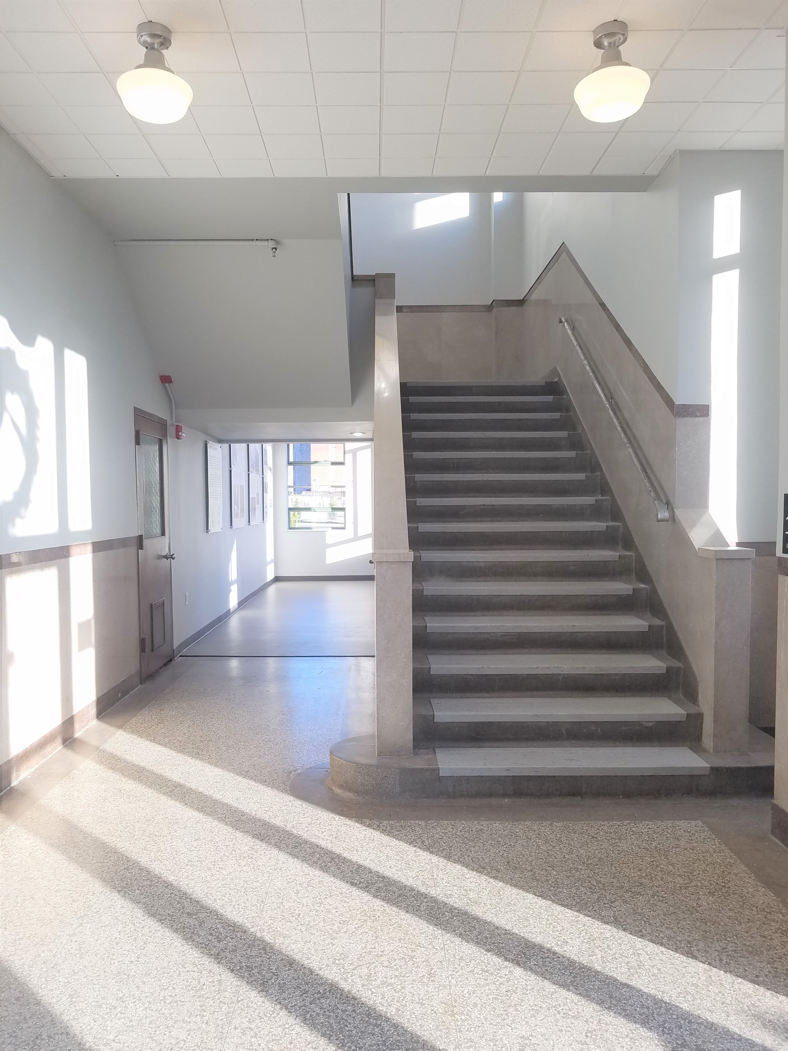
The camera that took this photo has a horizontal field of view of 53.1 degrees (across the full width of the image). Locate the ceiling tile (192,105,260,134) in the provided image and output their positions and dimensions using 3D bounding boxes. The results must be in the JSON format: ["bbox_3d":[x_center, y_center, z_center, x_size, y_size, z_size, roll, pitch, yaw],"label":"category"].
[{"bbox_3d":[-0.838,-2.043,3.963,0.305,0.020,0.305,-1,2,-1],"label":"ceiling tile"}]

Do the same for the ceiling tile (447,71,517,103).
[{"bbox_3d":[0.405,-2.018,3.629,0.305,0.019,0.300,-1,2,-1],"label":"ceiling tile"}]

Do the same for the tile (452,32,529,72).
[{"bbox_3d":[0.405,-1.982,3.292,0.300,0.020,0.300,0,3,-1],"label":"tile"}]

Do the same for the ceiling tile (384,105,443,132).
[{"bbox_3d":[0.095,-2.025,3.919,0.305,0.019,0.300,-1,2,-1],"label":"ceiling tile"}]

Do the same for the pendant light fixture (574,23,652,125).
[{"bbox_3d":[0.868,-1.810,3.150,0.297,0.315,0.297,0,3,-1],"label":"pendant light fixture"}]

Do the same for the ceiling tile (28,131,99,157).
[{"bbox_3d":[-1.746,-2.016,4.191,0.305,0.019,0.300,-1,2,-1],"label":"ceiling tile"}]

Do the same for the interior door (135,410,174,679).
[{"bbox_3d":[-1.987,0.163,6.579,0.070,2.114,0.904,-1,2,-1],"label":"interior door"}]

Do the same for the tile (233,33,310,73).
[{"bbox_3d":[-0.513,-2.026,3.371,0.305,0.020,0.305,-1,2,-1],"label":"tile"}]

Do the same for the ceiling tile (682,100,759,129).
[{"bbox_3d":[1.651,-2.070,3.991,0.305,0.020,0.305,-1,2,-1],"label":"ceiling tile"}]

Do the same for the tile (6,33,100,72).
[{"bbox_3d":[-1.401,-1.965,3.267,0.302,0.020,0.302,-1,3,-1],"label":"tile"}]

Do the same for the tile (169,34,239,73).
[{"bbox_3d":[-0.822,-2.023,3.368,0.305,0.020,0.305,-1,2,-1],"label":"tile"}]

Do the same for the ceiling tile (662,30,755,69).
[{"bbox_3d":[1.327,-2.017,3.345,0.305,0.019,0.300,-1,2,-1],"label":"ceiling tile"}]

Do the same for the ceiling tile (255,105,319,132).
[{"bbox_3d":[-0.522,-2.007,3.893,0.302,0.020,0.302,-1,3,-1],"label":"ceiling tile"}]

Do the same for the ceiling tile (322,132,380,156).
[{"bbox_3d":[-0.227,-2.027,4.203,0.302,0.020,0.302,-1,3,-1],"label":"ceiling tile"}]

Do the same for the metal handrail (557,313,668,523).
[{"bbox_3d":[1.499,-0.924,5.614,0.097,1.693,2.397,-1,2,-1],"label":"metal handrail"}]

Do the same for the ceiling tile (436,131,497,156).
[{"bbox_3d":[0.388,-2.031,4.199,0.302,0.020,0.300,-1,2,-1],"label":"ceiling tile"}]

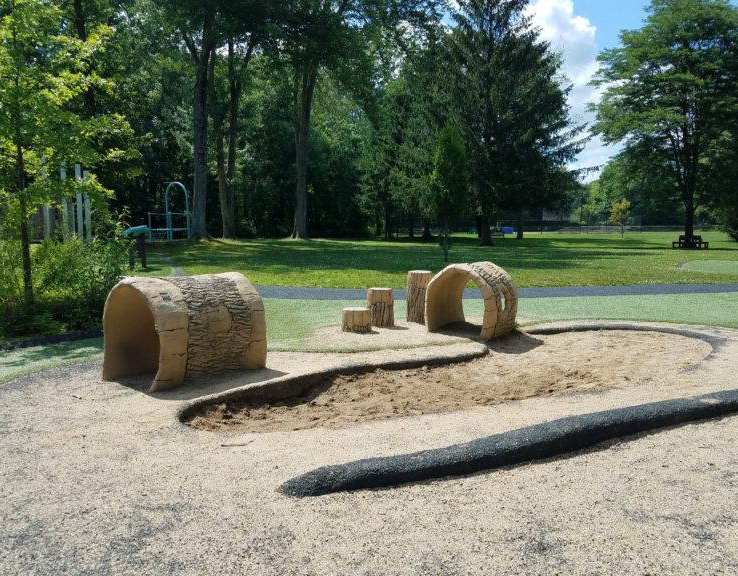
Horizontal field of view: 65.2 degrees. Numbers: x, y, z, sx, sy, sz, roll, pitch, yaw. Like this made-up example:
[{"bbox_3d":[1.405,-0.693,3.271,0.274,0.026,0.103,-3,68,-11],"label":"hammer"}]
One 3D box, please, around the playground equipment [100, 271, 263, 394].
[{"bbox_3d":[-1.960,0.390,6.200,1.000,1.060,1.360,5,8,40],"label":"playground equipment"}]

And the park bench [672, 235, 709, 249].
[{"bbox_3d":[21.111,-3.012,37.781,2.100,0.820,1.900,3,7,29],"label":"park bench"}]

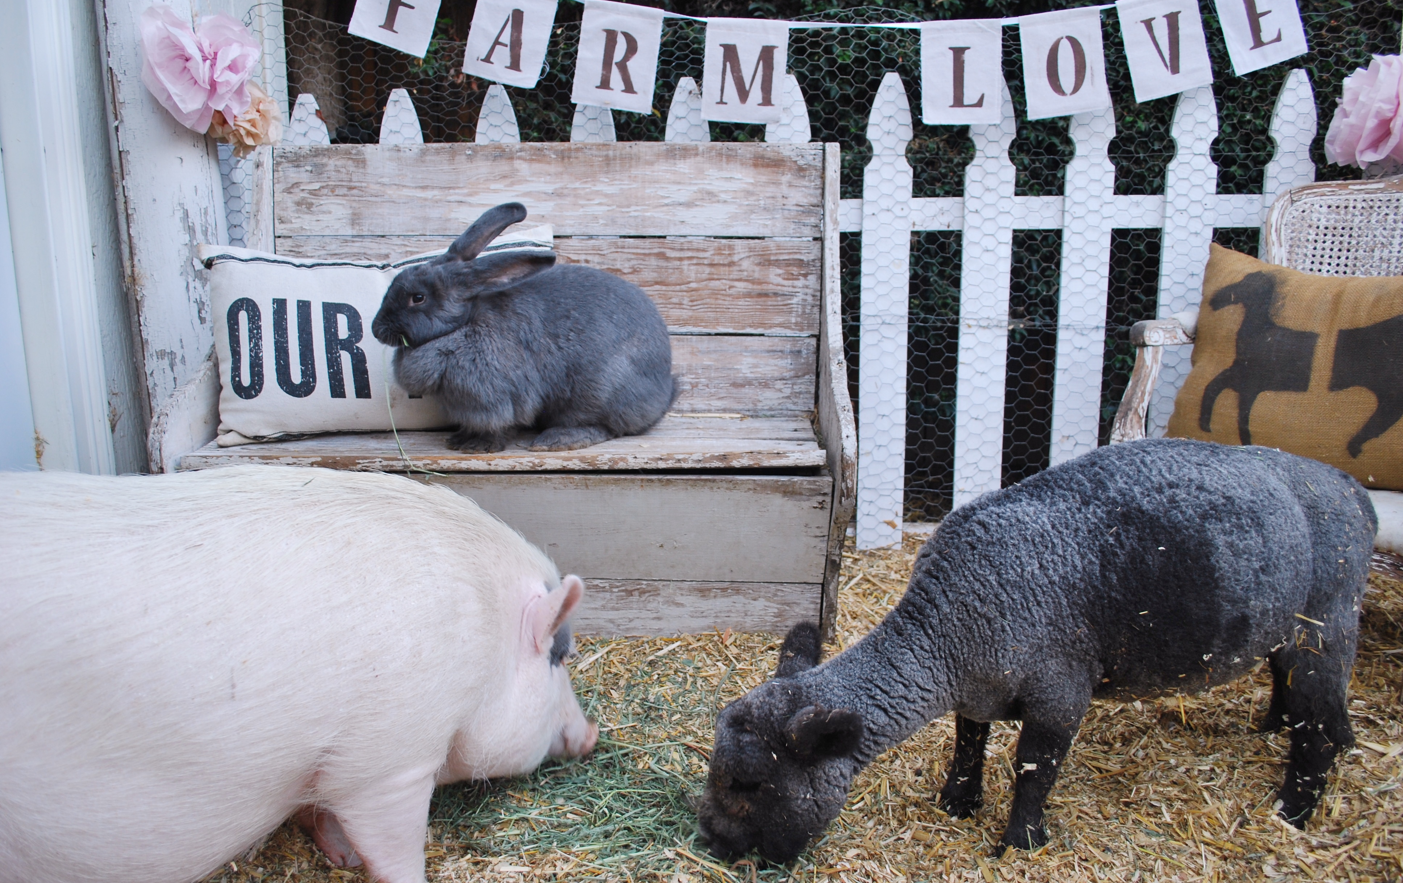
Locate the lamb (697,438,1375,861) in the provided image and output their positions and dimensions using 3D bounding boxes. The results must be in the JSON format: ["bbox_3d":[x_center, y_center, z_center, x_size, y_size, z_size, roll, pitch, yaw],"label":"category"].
[{"bbox_3d":[0.356,0.198,1.099,0.700,0.390,0.210,-3,11,-14],"label":"lamb"}]

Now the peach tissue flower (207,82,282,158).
[{"bbox_3d":[-0.751,-0.529,1.730,0.125,0.125,0.090,-3,11,-15],"label":"peach tissue flower"}]

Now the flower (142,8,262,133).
[{"bbox_3d":[-0.809,-0.601,1.700,0.190,0.200,0.130,-2,11,-12],"label":"flower"}]

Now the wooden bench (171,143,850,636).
[{"bbox_3d":[-0.270,-0.102,1.694,1.000,0.770,0.430,0,10,2],"label":"wooden bench"}]

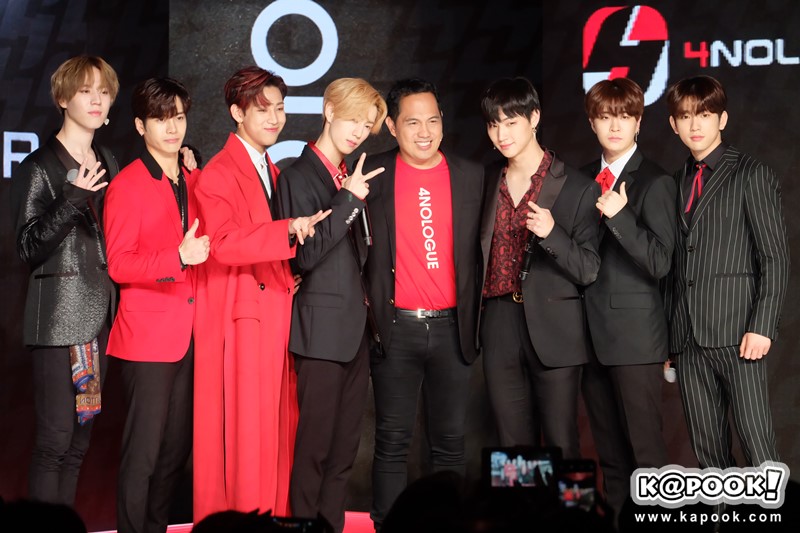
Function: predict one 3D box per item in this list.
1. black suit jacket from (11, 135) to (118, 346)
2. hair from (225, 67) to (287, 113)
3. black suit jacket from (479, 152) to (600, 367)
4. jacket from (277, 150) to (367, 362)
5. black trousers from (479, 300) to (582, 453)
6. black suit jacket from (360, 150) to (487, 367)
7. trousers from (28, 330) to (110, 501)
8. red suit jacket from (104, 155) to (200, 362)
[{"bbox_3d":[-1.139,-0.087,12.400,0.520,0.740,0.330,-1,2,-35],"label":"black suit jacket"},{"bbox_3d":[-0.502,-0.604,12.350,0.190,0.175,0.220,-2,3,-38],"label":"hair"},{"bbox_3d":[0.476,-0.024,12.300,0.490,0.750,0.330,1,2,28],"label":"black suit jacket"},{"bbox_3d":[-0.254,-0.044,12.200,0.340,0.750,0.460,2,3,42],"label":"jacket"},{"bbox_3d":[0.449,0.564,12.300,0.370,0.920,0.270,1,2,25],"label":"black trousers"},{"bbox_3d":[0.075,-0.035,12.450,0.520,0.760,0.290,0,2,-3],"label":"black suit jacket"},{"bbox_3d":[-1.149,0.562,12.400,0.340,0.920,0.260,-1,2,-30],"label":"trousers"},{"bbox_3d":[-0.831,-0.031,12.200,0.470,0.730,0.330,-2,3,-40],"label":"red suit jacket"}]

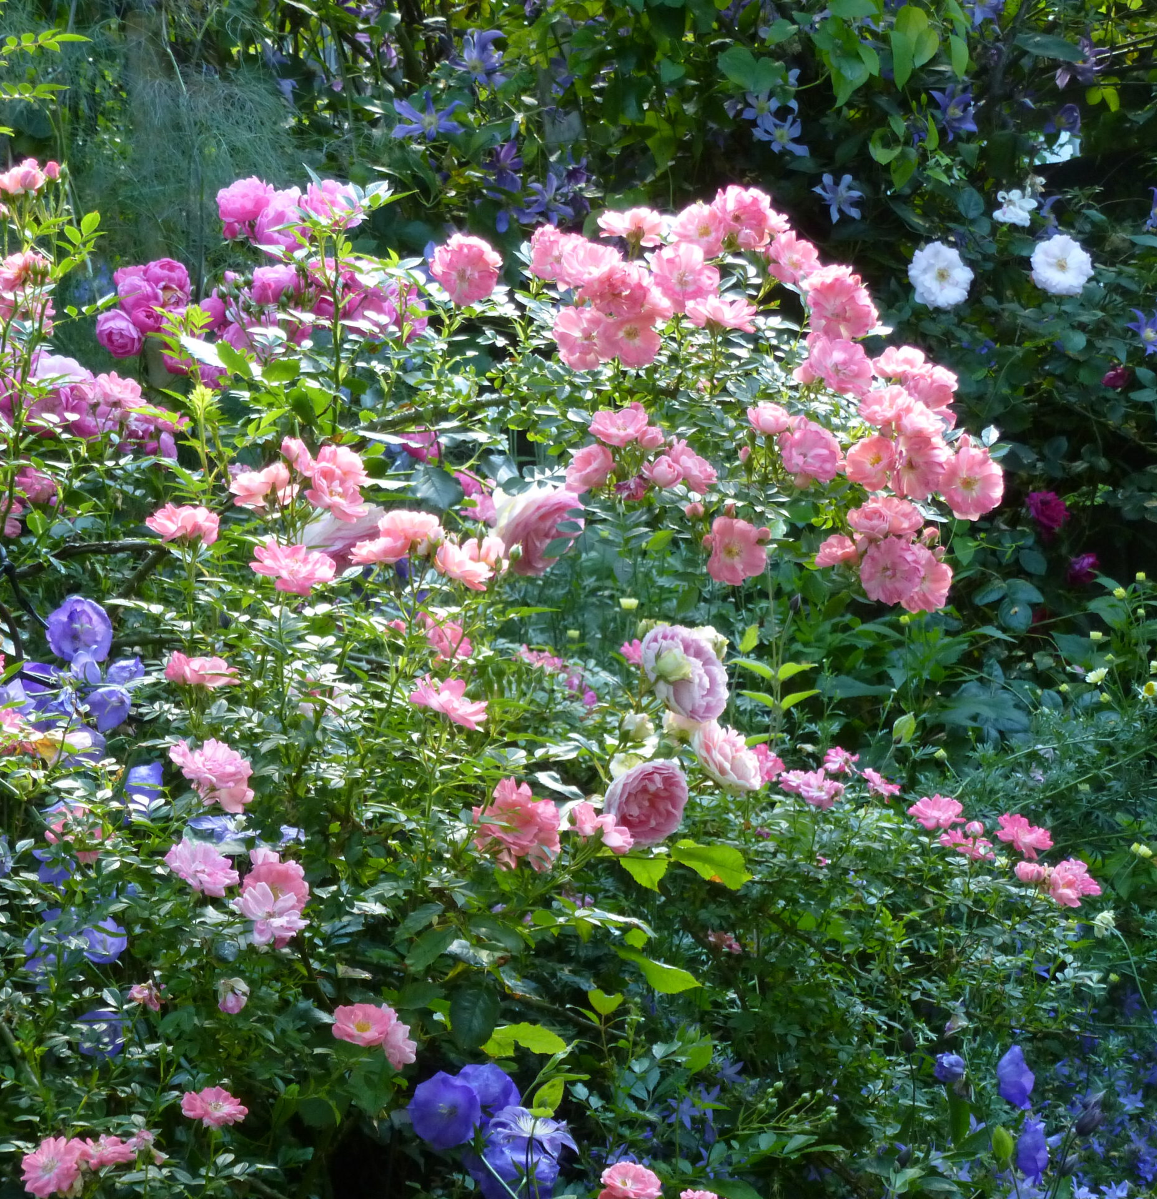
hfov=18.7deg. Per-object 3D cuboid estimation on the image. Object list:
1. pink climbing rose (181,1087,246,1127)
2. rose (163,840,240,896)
[{"bbox_3d":[-0.286,0.401,2.750,0.048,0.020,0.048,7,30,0],"label":"pink climbing rose"},{"bbox_3d":[-0.301,0.217,2.780,0.059,0.027,0.059,25,34,0],"label":"rose"}]

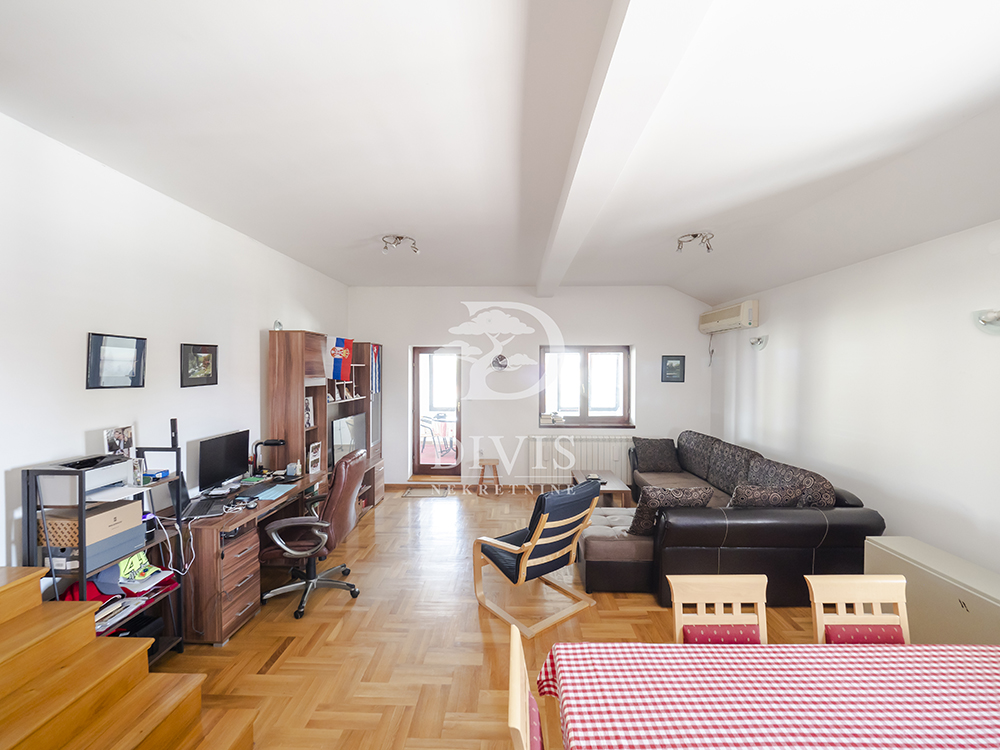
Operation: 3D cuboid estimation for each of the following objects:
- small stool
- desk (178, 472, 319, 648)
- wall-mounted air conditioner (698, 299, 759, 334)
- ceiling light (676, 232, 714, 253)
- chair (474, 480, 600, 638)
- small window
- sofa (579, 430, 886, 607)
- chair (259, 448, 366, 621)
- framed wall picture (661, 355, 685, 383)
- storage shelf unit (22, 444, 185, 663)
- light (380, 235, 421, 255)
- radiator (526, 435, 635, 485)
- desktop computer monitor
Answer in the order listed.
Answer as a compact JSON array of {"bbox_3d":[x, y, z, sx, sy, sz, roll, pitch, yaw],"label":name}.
[{"bbox_3d":[-0.150,1.449,5.724,0.290,0.460,0.250,0,1,2],"label":"small stool"},{"bbox_3d":[-2.018,1.320,3.277,0.550,0.750,1.460,0,1,1],"label":"desk"},{"bbox_3d":[2.978,-0.749,5.270,0.210,0.330,0.940,0,1,1],"label":"wall-mounted air conditioner"},{"bbox_3d":[1.727,-1.182,3.587,0.330,0.140,0.270,0,1,1],"label":"ceiling light"},{"bbox_3d":[0.270,1.237,3.054,0.660,0.950,0.730,-1,1,-39],"label":"chair"},{"bbox_3d":[1.242,0.147,5.941,1.380,1.160,0.150,0,1,2],"label":"small window"},{"bbox_3d":[1.813,1.242,4.204,2.260,0.900,2.520,0,1,1],"label":"sofa"},{"bbox_3d":[-1.415,1.155,3.119,0.680,1.090,0.650,0,1,5],"label":"chair"},{"bbox_3d":[2.527,-0.092,5.907,0.340,0.390,0.025,0,1,1],"label":"framed wall picture"},{"bbox_3d":[-2.143,1.077,2.249,0.300,1.270,0.590,0,1,1],"label":"storage shelf unit"},{"bbox_3d":[-0.902,-1.193,3.669,0.330,0.140,0.270,0,1,1],"label":"light"},{"bbox_3d":[1.130,1.185,5.716,1.445,0.670,0.100,0,1,2],"label":"radiator"},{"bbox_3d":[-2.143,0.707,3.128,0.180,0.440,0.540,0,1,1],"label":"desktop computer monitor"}]

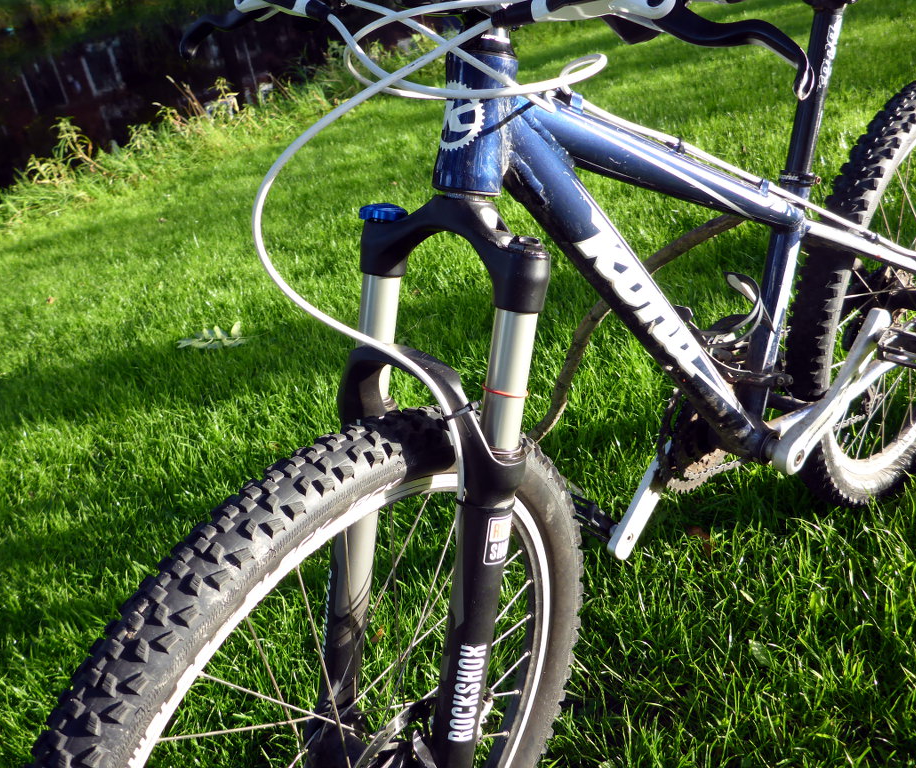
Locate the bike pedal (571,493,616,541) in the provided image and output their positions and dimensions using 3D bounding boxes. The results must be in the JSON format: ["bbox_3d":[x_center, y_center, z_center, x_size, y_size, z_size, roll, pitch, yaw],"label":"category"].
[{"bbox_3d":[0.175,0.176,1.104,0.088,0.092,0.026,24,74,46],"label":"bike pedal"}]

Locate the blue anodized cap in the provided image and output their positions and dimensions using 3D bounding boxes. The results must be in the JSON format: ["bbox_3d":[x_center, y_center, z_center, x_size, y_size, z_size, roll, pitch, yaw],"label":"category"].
[{"bbox_3d":[-0.057,-0.137,0.660,0.042,0.013,0.042,7,15,-2],"label":"blue anodized cap"}]

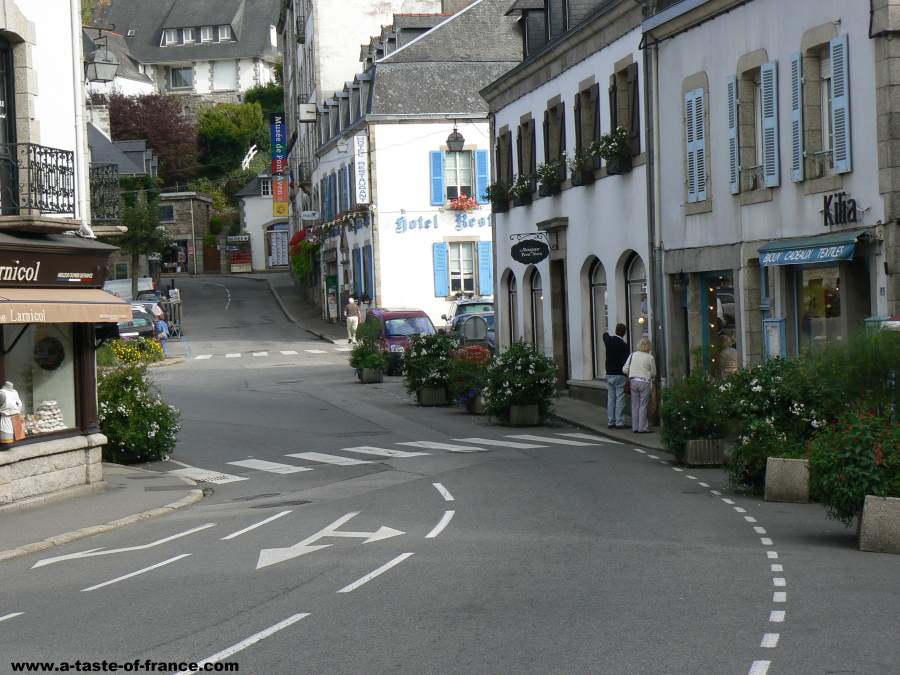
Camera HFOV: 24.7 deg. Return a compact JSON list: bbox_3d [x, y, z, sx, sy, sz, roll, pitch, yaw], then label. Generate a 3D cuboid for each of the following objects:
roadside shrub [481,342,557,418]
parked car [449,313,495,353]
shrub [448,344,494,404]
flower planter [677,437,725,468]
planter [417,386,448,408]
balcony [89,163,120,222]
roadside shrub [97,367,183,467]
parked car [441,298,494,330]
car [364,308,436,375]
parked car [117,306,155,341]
[{"bbox_3d":[1.326,0.802,39.200,1.420,1.480,1.350,-2,1,0],"label":"roadside shrub"},{"bbox_3d":[0.837,0.043,58.300,1.700,1.470,3.950,-2,1,-5],"label":"parked car"},{"bbox_3d":[0.457,0.761,41.700,0.970,1.200,0.950,-2,1,0],"label":"shrub"},{"bbox_3d":[3.573,1.635,28.950,0.580,0.380,0.600,-2,1,3],"label":"flower planter"},{"bbox_3d":[-0.375,1.264,44.000,0.700,0.460,0.700,-2,1,3],"label":"planter"},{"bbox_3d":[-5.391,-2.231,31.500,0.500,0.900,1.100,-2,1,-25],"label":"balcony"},{"bbox_3d":[-4.992,1.218,32.500,1.480,1.580,1.400,-2,1,0],"label":"roadside shrub"},{"bbox_3d":[0.907,-0.372,66.500,1.770,1.660,4.300,-2,1,-5],"label":"parked car"},{"bbox_3d":[-1.390,0.040,59.600,1.680,1.800,4.050,-2,3,-10],"label":"car"},{"bbox_3d":[-10.906,-0.341,70.000,1.730,1.500,4.100,-2,3,-10],"label":"parked car"}]

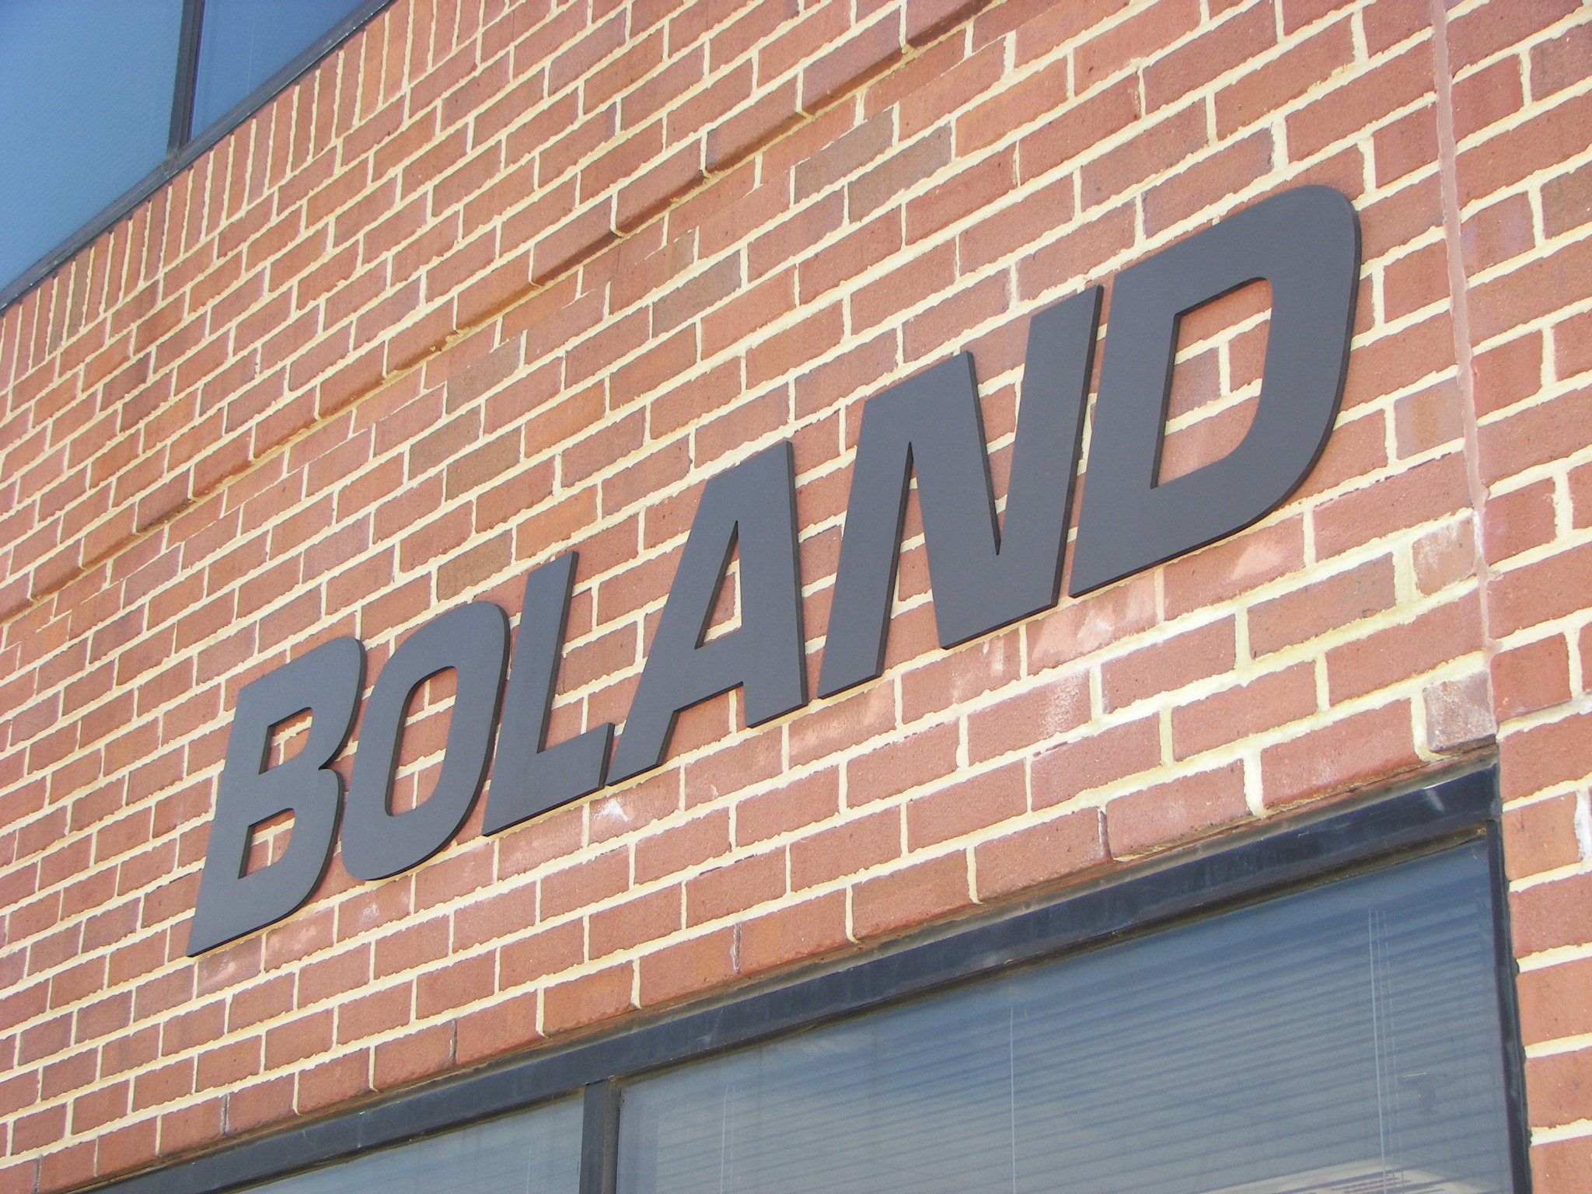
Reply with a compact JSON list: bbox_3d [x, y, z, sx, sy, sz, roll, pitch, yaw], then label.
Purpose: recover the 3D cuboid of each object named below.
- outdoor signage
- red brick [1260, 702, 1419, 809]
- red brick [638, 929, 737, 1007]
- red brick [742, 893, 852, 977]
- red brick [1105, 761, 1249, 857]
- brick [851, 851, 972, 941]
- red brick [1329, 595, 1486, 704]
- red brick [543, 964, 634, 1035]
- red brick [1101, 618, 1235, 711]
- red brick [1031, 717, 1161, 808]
[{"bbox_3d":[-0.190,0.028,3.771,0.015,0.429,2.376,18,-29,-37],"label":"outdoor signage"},{"bbox_3d":[0.568,0.169,2.836,0.092,0.063,0.195,18,-29,-37],"label":"red brick"},{"bbox_3d":[-0.100,0.471,3.558,0.092,0.063,0.195,18,-29,-37],"label":"red brick"},{"bbox_3d":[0.032,0.412,3.416,0.092,0.063,0.195,18,-29,-37],"label":"red brick"},{"bbox_3d":[0.429,0.233,2.987,0.092,0.063,0.195,18,-29,-37],"label":"red brick"},{"bbox_3d":[0.165,0.353,3.272,0.092,0.063,0.195,18,-29,-37],"label":"brick"},{"bbox_3d":[0.625,0.065,2.808,0.092,0.063,0.189,18,-29,-37],"label":"red brick"},{"bbox_3d":[-0.233,0.531,3.702,0.092,0.063,0.195,18,-29,-37],"label":"red brick"},{"bbox_3d":[0.427,0.084,3.051,0.092,0.063,0.195,18,-29,-37],"label":"red brick"},{"bbox_3d":[0.356,0.191,3.097,0.092,0.063,0.195,18,-29,-37],"label":"red brick"}]

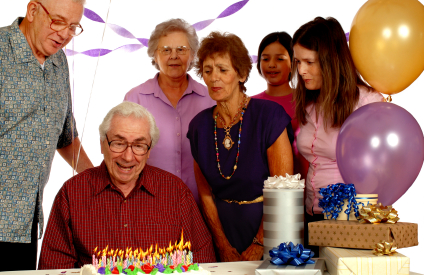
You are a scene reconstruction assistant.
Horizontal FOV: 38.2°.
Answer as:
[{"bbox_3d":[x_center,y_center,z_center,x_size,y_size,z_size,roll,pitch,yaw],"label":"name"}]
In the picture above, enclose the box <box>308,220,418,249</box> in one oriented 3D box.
[{"bbox_3d":[0.484,0.303,1.945,0.271,0.068,0.232,-3,-5,36],"label":"box"}]

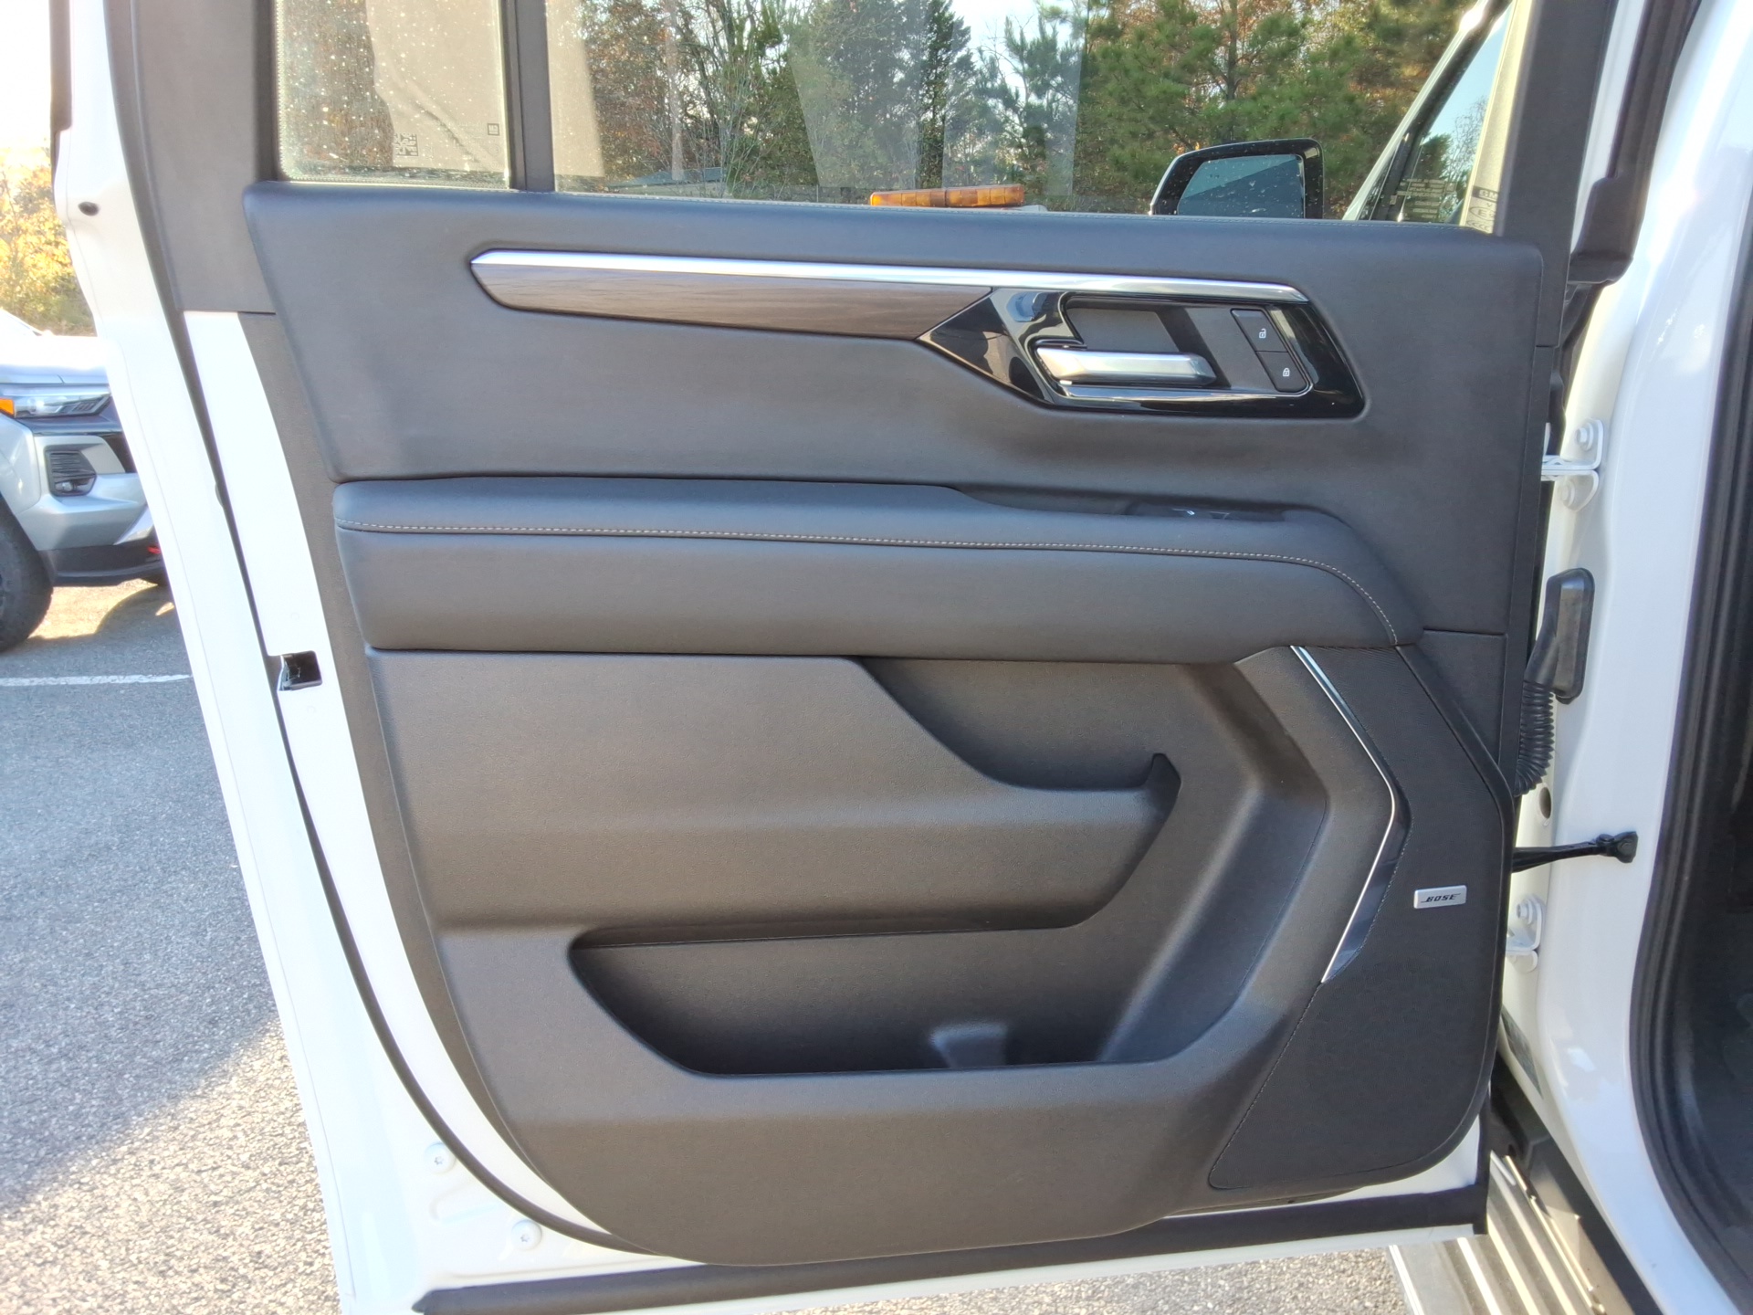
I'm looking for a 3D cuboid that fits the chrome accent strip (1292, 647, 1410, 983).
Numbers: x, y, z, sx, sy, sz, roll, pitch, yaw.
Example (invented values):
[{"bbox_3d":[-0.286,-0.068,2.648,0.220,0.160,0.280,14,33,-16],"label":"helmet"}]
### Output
[{"bbox_3d":[0.364,0.124,1.100,0.114,0.280,0.035,-2,14,-9],"label":"chrome accent strip"}]

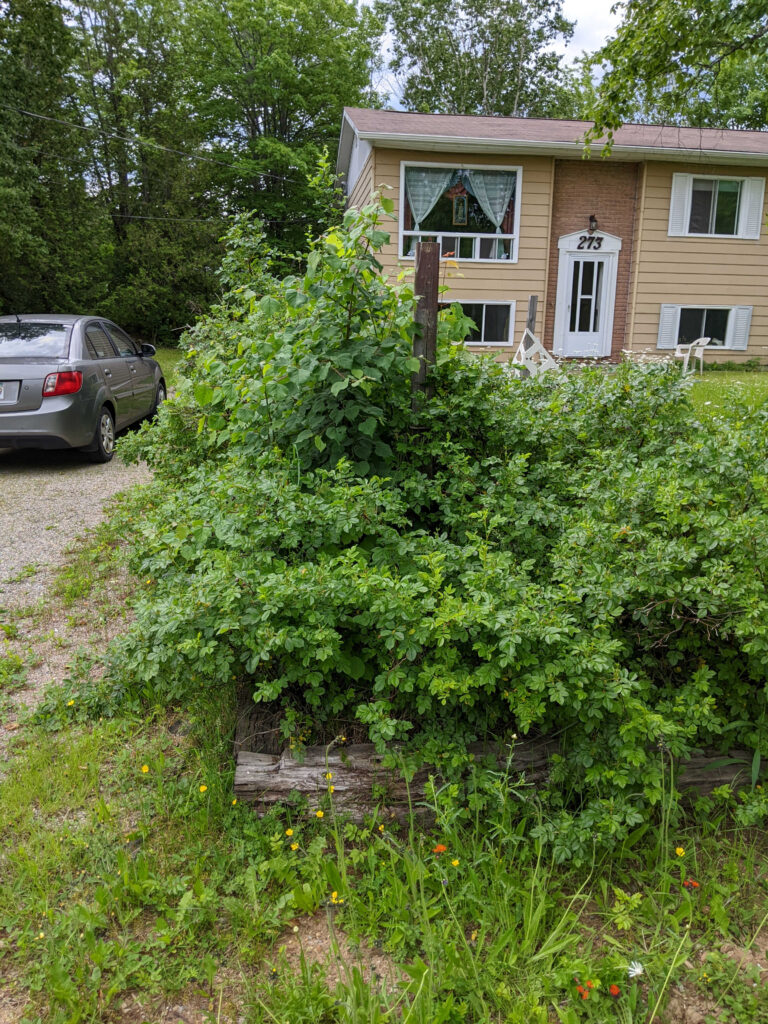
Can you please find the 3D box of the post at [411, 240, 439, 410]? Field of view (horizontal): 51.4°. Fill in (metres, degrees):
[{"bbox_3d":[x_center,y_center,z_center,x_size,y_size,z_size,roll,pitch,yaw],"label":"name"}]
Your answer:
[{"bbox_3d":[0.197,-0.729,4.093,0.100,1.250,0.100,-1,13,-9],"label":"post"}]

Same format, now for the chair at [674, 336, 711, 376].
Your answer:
[{"bbox_3d":[6.345,-3.197,16.400,0.570,0.780,0.560,0,13,-6],"label":"chair"}]

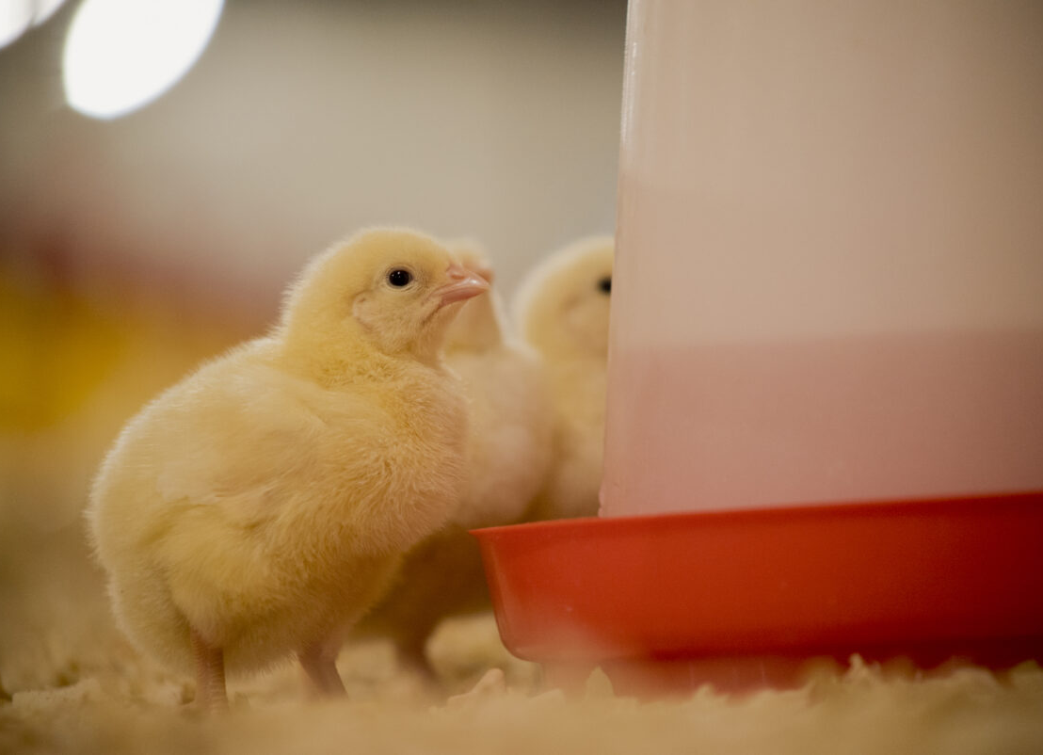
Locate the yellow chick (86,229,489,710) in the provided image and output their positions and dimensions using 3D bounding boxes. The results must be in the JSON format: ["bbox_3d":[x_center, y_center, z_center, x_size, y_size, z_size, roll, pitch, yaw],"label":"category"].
[{"bbox_3d":[-0.052,0.021,1.270,0.088,0.110,0.064,0,-1,25],"label":"yellow chick"}]

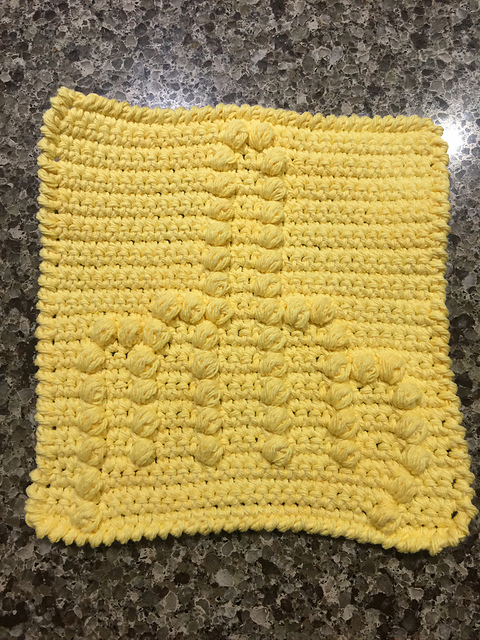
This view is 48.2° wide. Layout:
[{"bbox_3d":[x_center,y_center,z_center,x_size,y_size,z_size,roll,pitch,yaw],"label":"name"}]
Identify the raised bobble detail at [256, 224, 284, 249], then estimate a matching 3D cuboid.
[{"bbox_3d":[0.018,-0.047,0.305,0.015,0.010,0.013,0,78,0],"label":"raised bobble detail"}]

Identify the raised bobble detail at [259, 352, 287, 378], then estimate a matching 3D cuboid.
[{"bbox_3d":[0.017,0.024,0.283,0.014,0.009,0.013,0,81,0],"label":"raised bobble detail"}]

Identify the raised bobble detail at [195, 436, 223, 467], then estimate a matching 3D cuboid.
[{"bbox_3d":[-0.016,0.069,0.282,0.015,0.008,0.015,0,81,0],"label":"raised bobble detail"}]

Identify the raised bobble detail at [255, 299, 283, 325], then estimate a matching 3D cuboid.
[{"bbox_3d":[0.016,-0.005,0.294,0.014,0.008,0.014,0,81,0],"label":"raised bobble detail"}]

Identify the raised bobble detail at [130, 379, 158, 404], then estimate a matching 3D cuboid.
[{"bbox_3d":[-0.052,0.038,0.287,0.015,0.010,0.013,0,78,0],"label":"raised bobble detail"}]

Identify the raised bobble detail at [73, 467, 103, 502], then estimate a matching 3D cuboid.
[{"bbox_3d":[-0.077,0.085,0.274,0.014,0.009,0.016,0,81,0],"label":"raised bobble detail"}]

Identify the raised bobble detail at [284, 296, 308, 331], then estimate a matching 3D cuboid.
[{"bbox_3d":[0.031,-0.004,0.294,0.013,0.008,0.016,0,81,0],"label":"raised bobble detail"}]

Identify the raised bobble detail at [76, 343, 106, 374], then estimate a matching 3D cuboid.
[{"bbox_3d":[-0.082,0.021,0.297,0.016,0.009,0.016,0,81,0],"label":"raised bobble detail"}]

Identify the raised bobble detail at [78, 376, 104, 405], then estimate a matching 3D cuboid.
[{"bbox_3d":[-0.078,0.037,0.281,0.014,0.009,0.014,0,81,0],"label":"raised bobble detail"}]

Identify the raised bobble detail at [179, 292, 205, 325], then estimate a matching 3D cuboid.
[{"bbox_3d":[-0.026,-0.006,0.296,0.015,0.010,0.017,0,78,0],"label":"raised bobble detail"}]

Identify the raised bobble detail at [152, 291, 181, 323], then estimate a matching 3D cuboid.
[{"bbox_3d":[-0.040,-0.007,0.292,0.015,0.009,0.017,0,78,0],"label":"raised bobble detail"}]

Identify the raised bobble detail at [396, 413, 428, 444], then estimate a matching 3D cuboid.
[{"bbox_3d":[0.089,0.056,0.278,0.016,0.009,0.016,0,78,0],"label":"raised bobble detail"}]

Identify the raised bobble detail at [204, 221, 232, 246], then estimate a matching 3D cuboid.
[{"bbox_3d":[-0.012,-0.050,0.308,0.016,0.009,0.015,0,81,0],"label":"raised bobble detail"}]

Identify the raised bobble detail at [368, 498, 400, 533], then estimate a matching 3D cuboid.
[{"bbox_3d":[0.072,0.098,0.269,0.016,0.009,0.017,0,78,0],"label":"raised bobble detail"}]

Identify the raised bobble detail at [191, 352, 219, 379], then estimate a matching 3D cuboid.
[{"bbox_3d":[-0.019,0.024,0.283,0.014,0.009,0.014,0,81,0],"label":"raised bobble detail"}]

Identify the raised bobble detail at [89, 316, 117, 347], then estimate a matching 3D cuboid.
[{"bbox_3d":[-0.075,0.007,0.294,0.014,0.010,0.015,0,78,0],"label":"raised bobble detail"}]

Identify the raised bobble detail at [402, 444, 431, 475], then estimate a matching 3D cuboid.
[{"bbox_3d":[0.090,0.071,0.275,0.014,0.009,0.015,0,78,0],"label":"raised bobble detail"}]

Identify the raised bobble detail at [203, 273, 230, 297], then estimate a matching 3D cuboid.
[{"bbox_3d":[-0.013,-0.019,0.290,0.015,0.009,0.013,0,81,0],"label":"raised bobble detail"}]

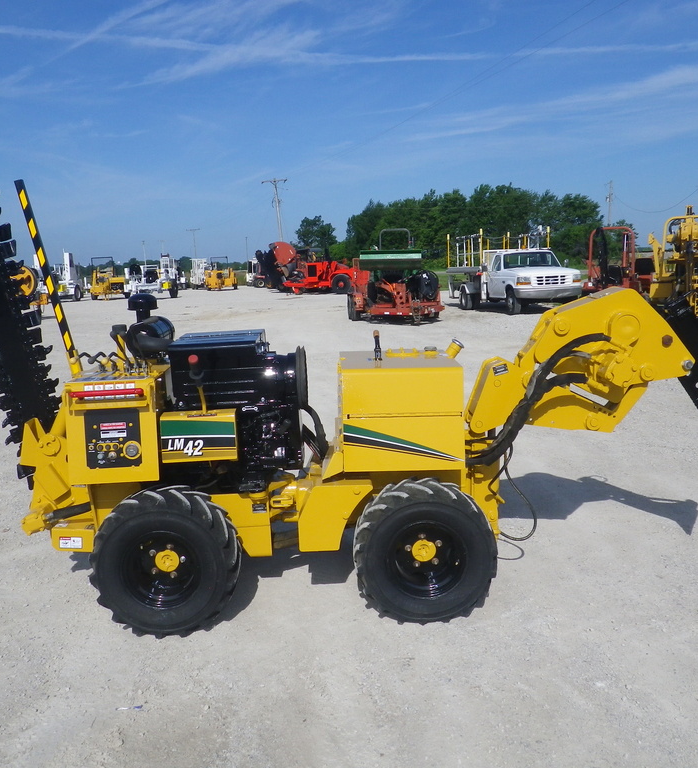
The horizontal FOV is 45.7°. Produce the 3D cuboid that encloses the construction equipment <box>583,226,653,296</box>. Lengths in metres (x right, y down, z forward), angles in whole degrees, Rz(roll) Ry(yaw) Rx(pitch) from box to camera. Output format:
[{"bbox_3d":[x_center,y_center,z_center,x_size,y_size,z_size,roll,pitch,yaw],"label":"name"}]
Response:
[{"bbox_3d":[7.436,-3.208,23.421,1.750,2.450,3.200,-2,8,3],"label":"construction equipment"}]

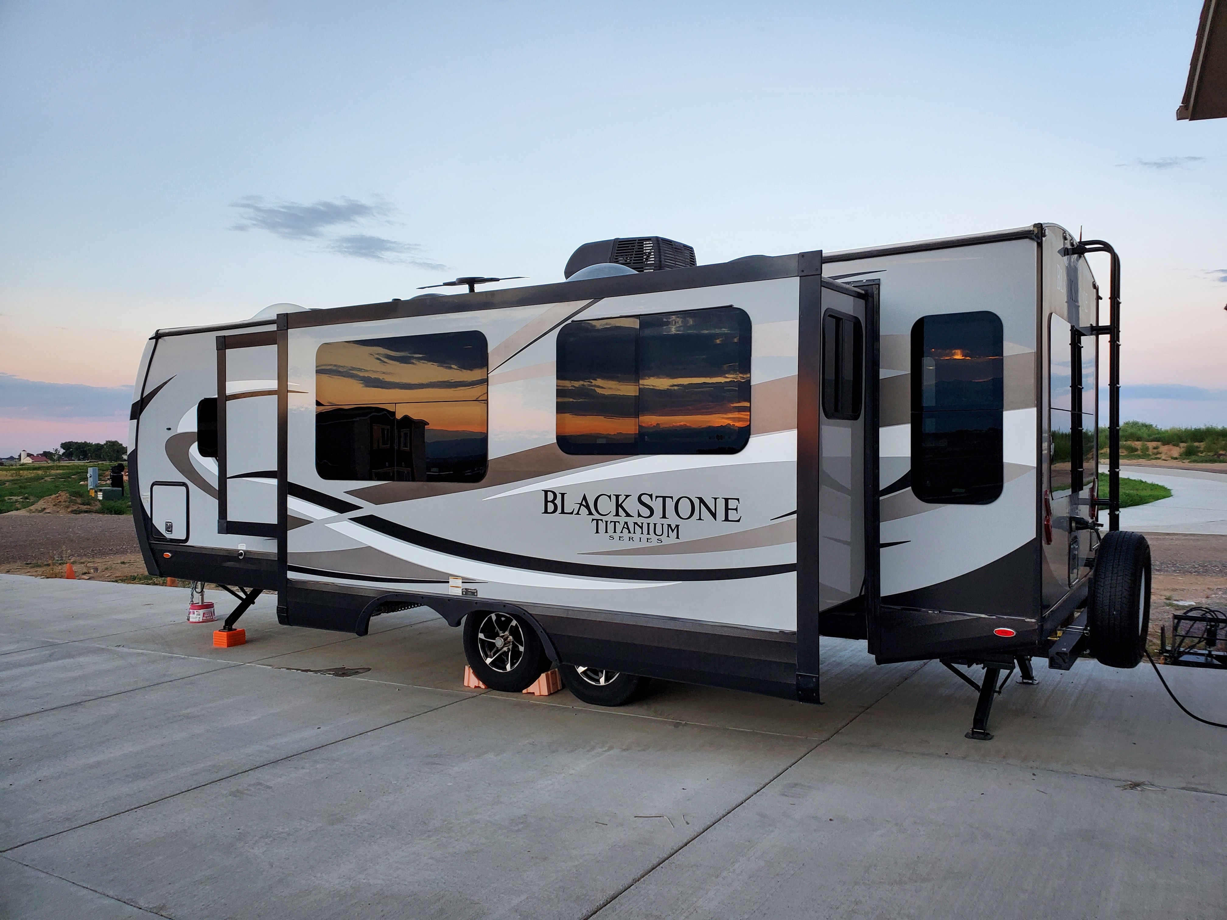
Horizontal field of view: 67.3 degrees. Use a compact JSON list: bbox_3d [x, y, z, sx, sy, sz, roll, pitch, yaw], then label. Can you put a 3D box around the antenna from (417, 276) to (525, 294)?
[{"bbox_3d":[-1.281,-1.557,8.298,1.100,0.270,0.350,0,1,33],"label":"antenna"}]

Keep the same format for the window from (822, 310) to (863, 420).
[{"bbox_3d":[1.230,-0.502,4.957,0.050,0.580,0.642,0,1,33],"label":"window"}]

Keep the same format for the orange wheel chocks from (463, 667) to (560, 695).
[{"bbox_3d":[-0.744,1.612,6.816,0.741,0.150,0.190,-2,0,32],"label":"orange wheel chocks"}]

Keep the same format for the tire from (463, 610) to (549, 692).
[{"bbox_3d":[-0.768,1.343,6.944,0.750,0.750,0.225,0,1,33],"label":"tire"}]

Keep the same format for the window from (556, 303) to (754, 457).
[{"bbox_3d":[0.195,-0.430,5.239,1.283,0.803,0.050,0,1,33],"label":"window"}]

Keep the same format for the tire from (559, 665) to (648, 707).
[{"bbox_3d":[-0.032,1.326,6.468,0.750,0.750,0.225,0,1,33],"label":"tire"}]

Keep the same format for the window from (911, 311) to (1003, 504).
[{"bbox_3d":[1.876,-0.276,5.041,0.486,1.043,0.050,0,1,33],"label":"window"}]

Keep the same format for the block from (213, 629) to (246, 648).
[{"bbox_3d":[-3.828,1.785,9.200,0.216,0.155,0.216,0,1,33],"label":"block"}]

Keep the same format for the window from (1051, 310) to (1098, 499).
[{"bbox_3d":[2.872,-0.302,5.802,0.050,1.035,1.900,0,1,33],"label":"window"}]

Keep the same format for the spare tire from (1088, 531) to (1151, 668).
[{"bbox_3d":[2.734,0.753,4.973,0.235,0.750,0.750,0,1,33],"label":"spare tire"}]

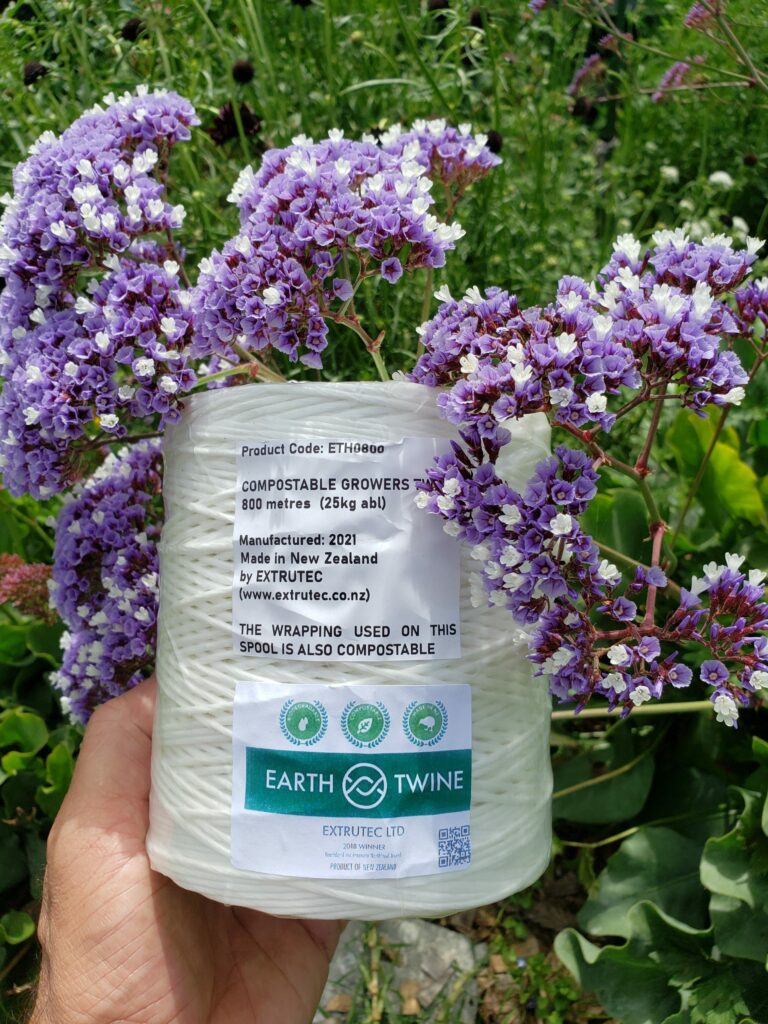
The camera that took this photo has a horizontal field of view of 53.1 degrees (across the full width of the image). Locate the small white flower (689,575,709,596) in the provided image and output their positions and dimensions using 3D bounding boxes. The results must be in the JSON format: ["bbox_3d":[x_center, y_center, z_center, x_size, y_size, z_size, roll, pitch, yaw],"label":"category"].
[{"bbox_3d":[0.127,0.030,0.310,0.009,0.009,0.007,24,24,10],"label":"small white flower"}]

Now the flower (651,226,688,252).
[{"bbox_3d":[0.091,-0.087,0.245,0.011,0.009,0.009,0,22,0],"label":"flower"}]

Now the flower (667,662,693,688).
[{"bbox_3d":[0.094,0.052,0.245,0.008,0.008,0.007,-5,15,-19],"label":"flower"}]

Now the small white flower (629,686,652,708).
[{"bbox_3d":[0.102,0.073,0.306,0.009,0.009,0.007,10,6,15],"label":"small white flower"}]

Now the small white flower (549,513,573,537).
[{"bbox_3d":[0.053,0.004,0.230,0.007,0.007,0.006,1,14,3],"label":"small white flower"}]

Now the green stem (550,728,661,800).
[{"bbox_3d":[0.145,0.165,0.500,0.090,0.006,0.006,-32,0,-18],"label":"green stem"}]

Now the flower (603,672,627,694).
[{"bbox_3d":[0.092,0.069,0.308,0.009,0.009,0.007,15,8,23],"label":"flower"}]

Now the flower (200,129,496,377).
[{"bbox_3d":[-0.016,-0.109,0.315,0.122,0.098,0.090,0,22,0],"label":"flower"}]

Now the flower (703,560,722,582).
[{"bbox_3d":[0.107,0.019,0.250,0.007,0.007,0.007,1,14,6],"label":"flower"}]

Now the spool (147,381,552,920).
[{"bbox_3d":[-0.009,0.040,0.267,0.133,0.143,0.133,2,-5,-2],"label":"spool"}]

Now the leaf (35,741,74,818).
[{"bbox_3d":[-0.256,0.209,0.600,0.036,0.020,0.062,-5,70,-8],"label":"leaf"}]

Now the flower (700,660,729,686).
[{"bbox_3d":[0.132,0.065,0.308,0.011,0.011,0.008,18,-5,26],"label":"flower"}]

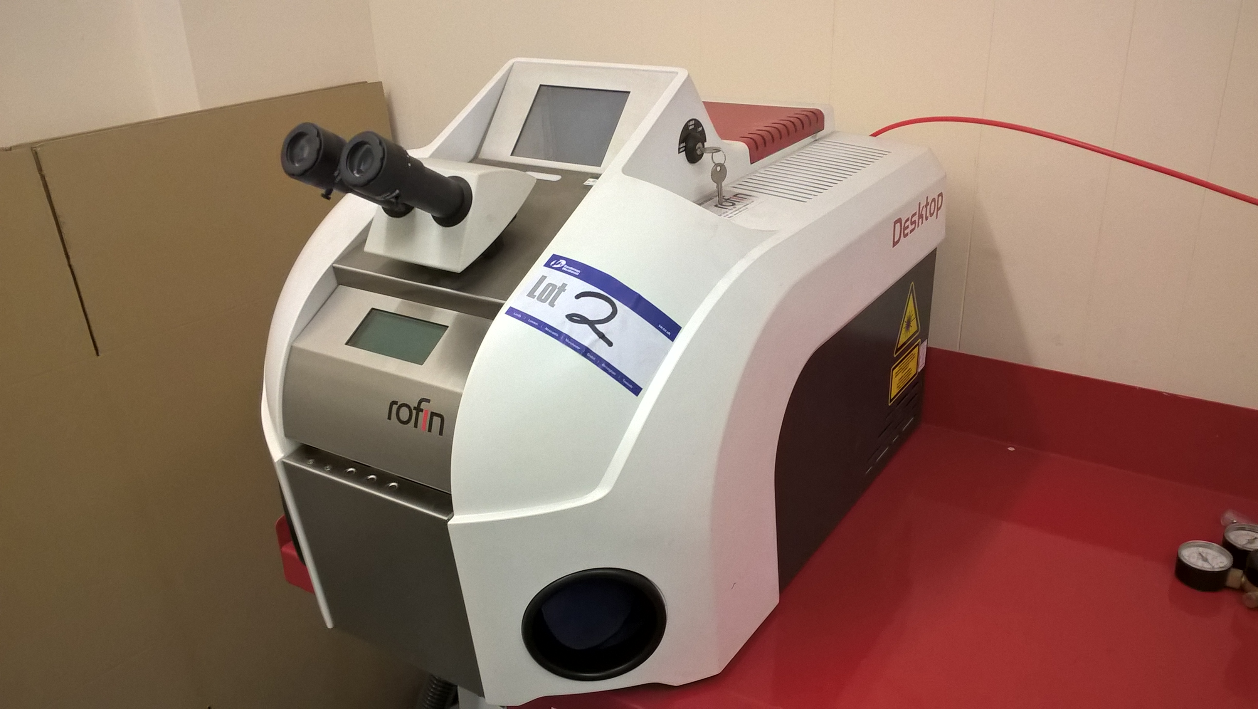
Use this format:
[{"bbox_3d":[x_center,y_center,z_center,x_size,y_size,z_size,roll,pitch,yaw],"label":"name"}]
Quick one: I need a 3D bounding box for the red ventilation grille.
[{"bbox_3d":[0.100,-0.294,1.344,0.235,0.028,0.218,13,28,31],"label":"red ventilation grille"}]

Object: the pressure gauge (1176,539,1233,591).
[{"bbox_3d":[0.624,0.230,1.123,0.051,0.029,0.051,17,37,39],"label":"pressure gauge"}]

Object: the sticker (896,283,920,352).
[{"bbox_3d":[0.363,-0.053,1.332,0.002,0.085,0.096,13,28,31],"label":"sticker"}]

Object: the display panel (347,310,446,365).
[{"bbox_3d":[-0.211,-0.016,0.944,0.096,0.005,0.045,13,58,31],"label":"display panel"}]

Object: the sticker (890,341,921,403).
[{"bbox_3d":[0.365,0.022,1.364,0.002,0.051,0.110,13,28,31],"label":"sticker"}]

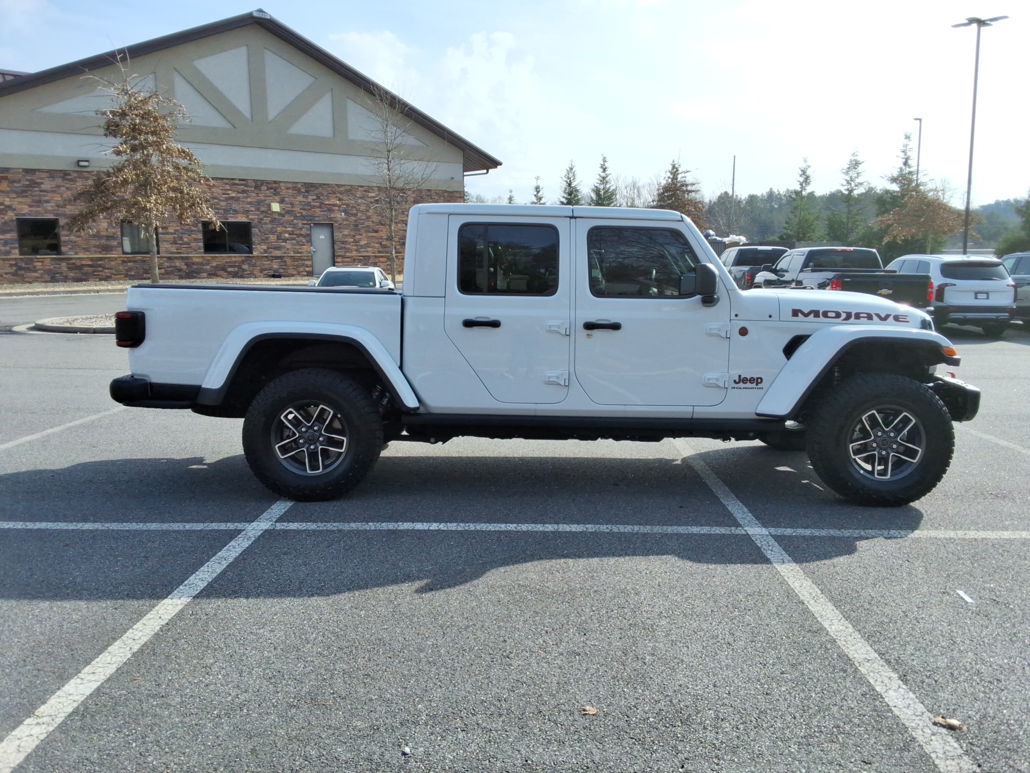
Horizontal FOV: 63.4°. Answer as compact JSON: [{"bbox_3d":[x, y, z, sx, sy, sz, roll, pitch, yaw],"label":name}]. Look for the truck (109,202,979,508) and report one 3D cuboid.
[{"bbox_3d":[0.290,-0.330,5.870,5.540,1.840,1.950,0,8,1],"label":"truck"}]

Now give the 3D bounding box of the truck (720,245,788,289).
[{"bbox_3d":[7.160,-3.073,24.689,2.030,1.950,5.850,0,8,2],"label":"truck"}]

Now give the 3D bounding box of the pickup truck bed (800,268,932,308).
[{"bbox_3d":[6.993,-1.949,16.815,1.980,0.630,2.000,0,8,2],"label":"pickup truck bed"}]

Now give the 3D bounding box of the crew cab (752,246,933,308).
[{"bbox_3d":[7.051,-2.064,18.622,2.030,1.920,5.850,0,8,2],"label":"crew cab"}]

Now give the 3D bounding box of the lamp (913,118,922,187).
[{"bbox_3d":[20.479,-9.091,43.136,0.600,9.189,0.300,0,8,0],"label":"lamp"}]

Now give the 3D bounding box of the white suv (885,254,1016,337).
[{"bbox_3d":[10.274,-2.316,20.681,1.990,1.780,5.000,0,8,3],"label":"white suv"}]

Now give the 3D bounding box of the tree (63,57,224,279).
[{"bbox_3d":[-12.074,-6.821,26.793,5.000,7.100,5.000,0,8,0],"label":"tree"}]

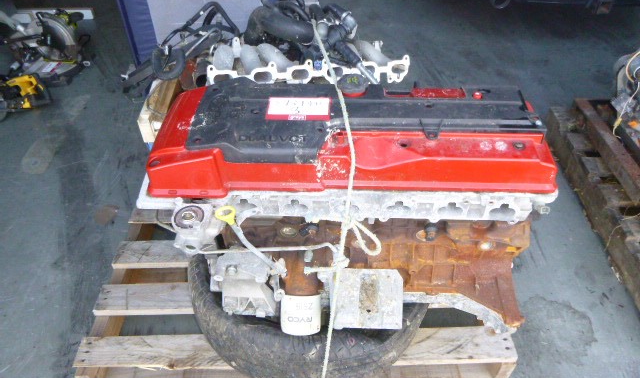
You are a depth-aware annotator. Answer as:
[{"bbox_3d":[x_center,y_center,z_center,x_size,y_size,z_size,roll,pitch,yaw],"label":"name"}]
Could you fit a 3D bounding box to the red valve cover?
[{"bbox_3d":[0.064,-0.115,0.962,0.790,0.117,0.262,1,44,2],"label":"red valve cover"}]

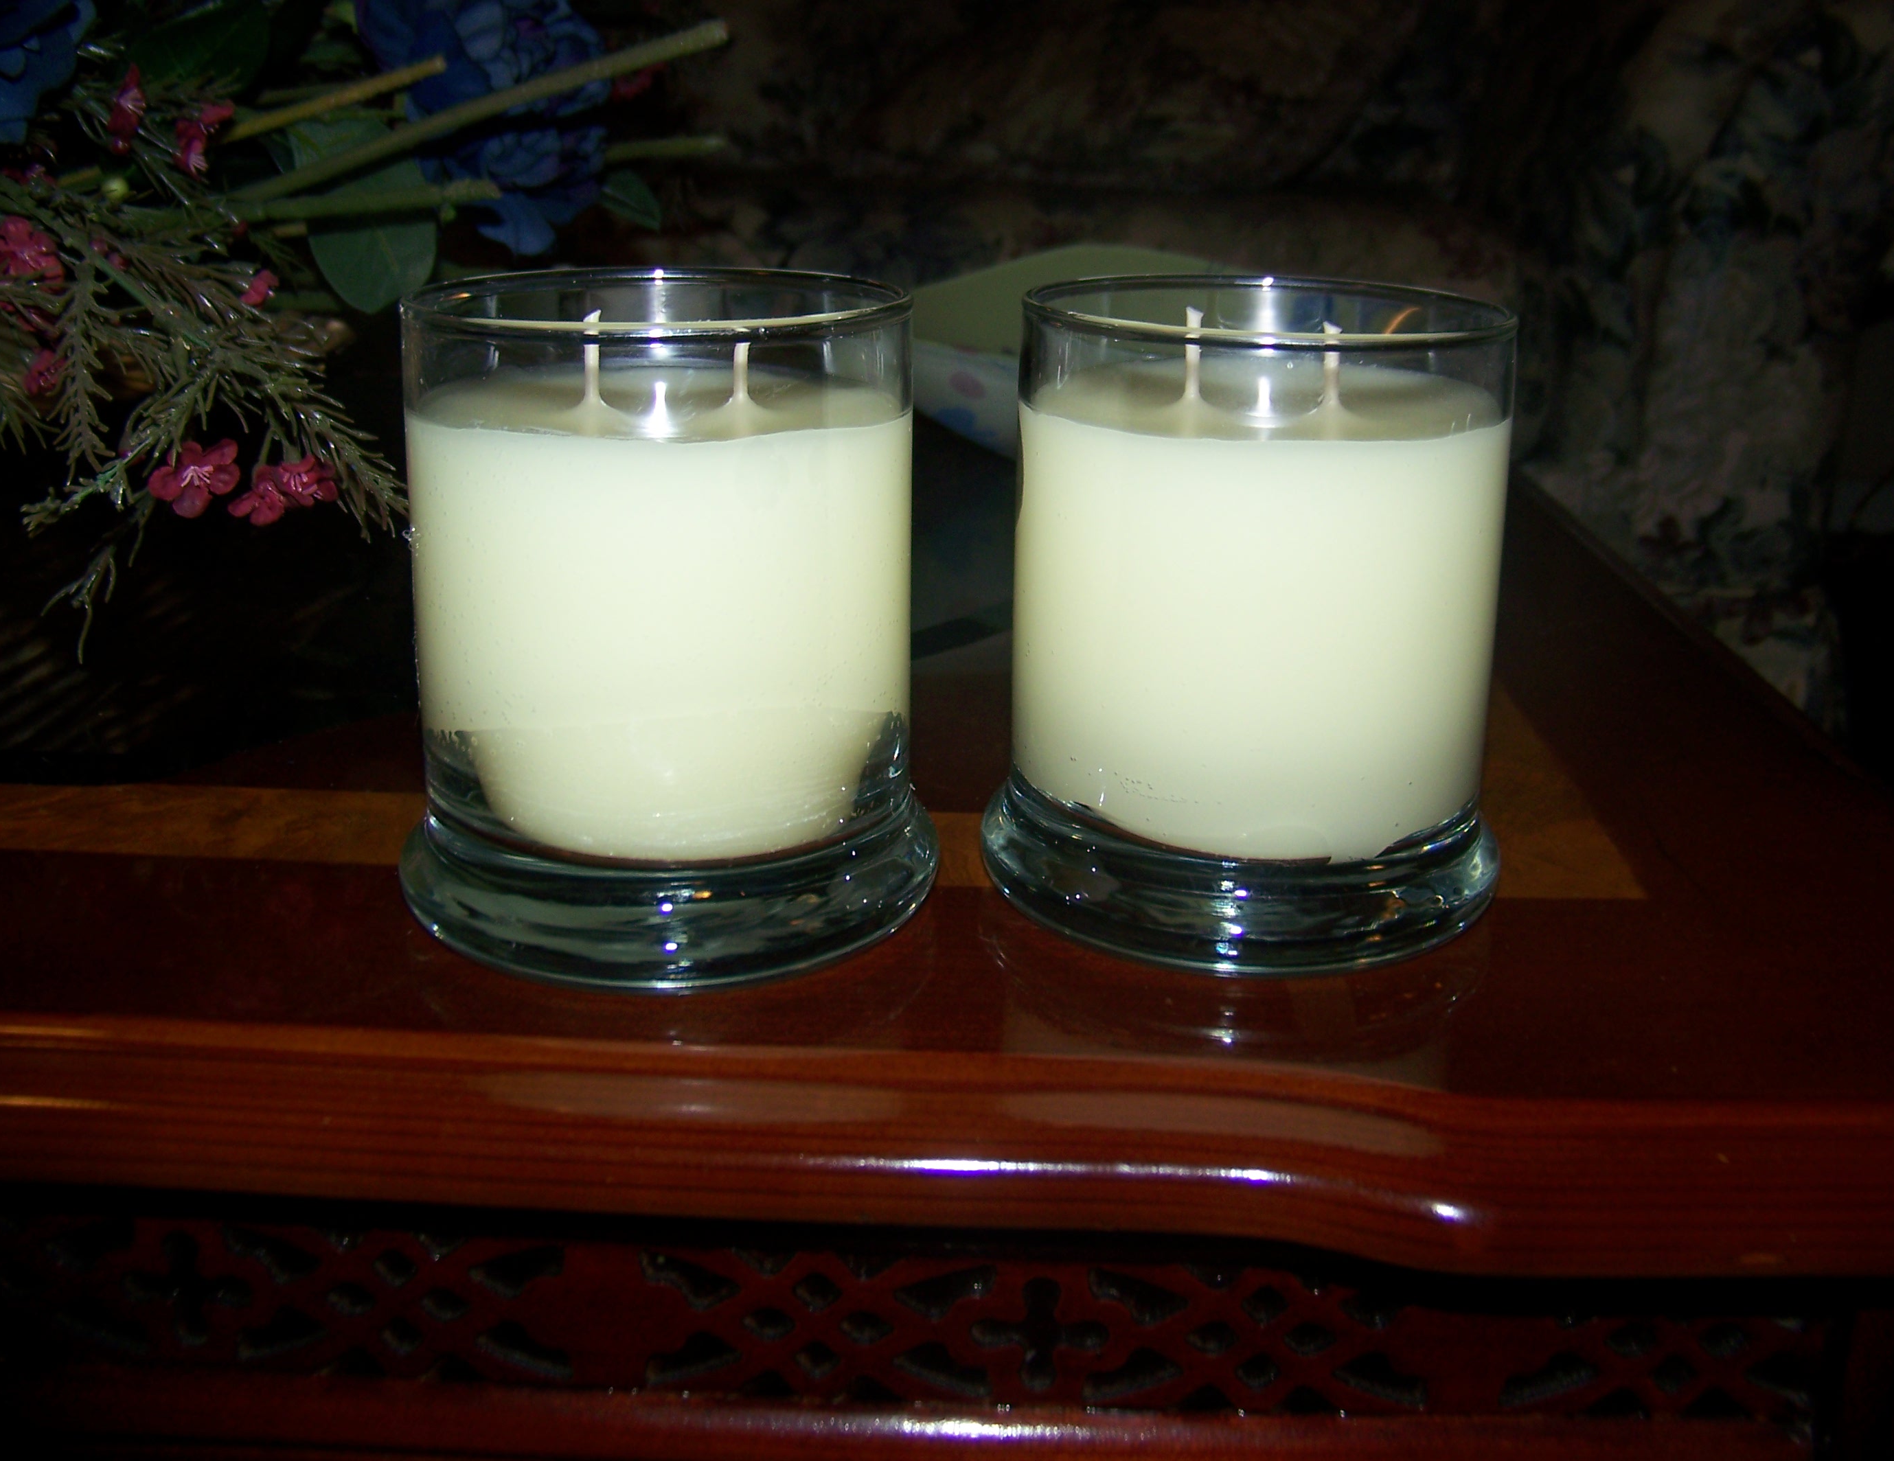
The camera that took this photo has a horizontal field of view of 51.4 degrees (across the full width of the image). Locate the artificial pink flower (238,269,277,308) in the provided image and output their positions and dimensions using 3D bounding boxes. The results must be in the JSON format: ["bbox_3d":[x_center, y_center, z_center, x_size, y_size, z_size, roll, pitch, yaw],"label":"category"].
[{"bbox_3d":[-0.179,-0.115,0.510,0.009,0.012,0.013,22,27,32],"label":"artificial pink flower"}]

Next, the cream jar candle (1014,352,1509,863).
[{"bbox_3d":[0.058,-0.027,0.385,0.089,0.075,0.089,2,19,0],"label":"cream jar candle"}]

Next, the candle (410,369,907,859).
[{"bbox_3d":[-0.052,-0.025,0.371,0.089,0.075,0.089,2,19,0],"label":"candle"}]

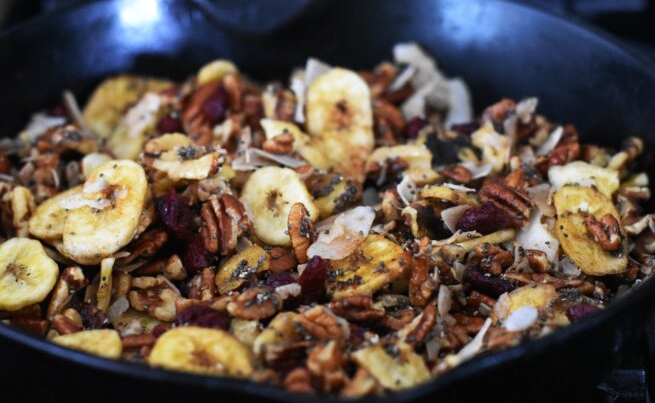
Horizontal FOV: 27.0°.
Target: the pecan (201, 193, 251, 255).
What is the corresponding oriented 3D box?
[{"bbox_3d":[-0.038,0.008,0.503,0.018,0.009,0.024,-4,71,-1],"label":"pecan"}]

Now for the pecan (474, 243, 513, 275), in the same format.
[{"bbox_3d":[0.058,0.020,0.475,0.014,0.009,0.011,15,35,23],"label":"pecan"}]

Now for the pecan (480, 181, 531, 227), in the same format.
[{"bbox_3d":[0.066,0.001,0.500,0.014,0.009,0.023,-21,42,-30],"label":"pecan"}]

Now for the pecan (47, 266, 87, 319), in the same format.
[{"bbox_3d":[-0.084,0.029,0.441,0.011,0.018,0.009,24,1,-15],"label":"pecan"}]

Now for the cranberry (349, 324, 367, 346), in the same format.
[{"bbox_3d":[0.009,0.043,0.437,0.009,0.008,0.011,0,32,1],"label":"cranberry"}]

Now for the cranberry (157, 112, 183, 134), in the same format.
[{"bbox_3d":[-0.067,-0.034,0.580,0.011,0.009,0.010,0,31,1],"label":"cranberry"}]

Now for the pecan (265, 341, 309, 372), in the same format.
[{"bbox_3d":[-0.013,0.048,0.422,0.017,0.009,0.013,-7,32,-10],"label":"pecan"}]

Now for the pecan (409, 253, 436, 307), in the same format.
[{"bbox_3d":[0.032,0.027,0.463,0.010,0.009,0.021,2,57,4],"label":"pecan"}]

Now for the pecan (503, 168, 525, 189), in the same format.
[{"bbox_3d":[0.073,-0.009,0.533,0.008,0.007,0.010,14,52,11],"label":"pecan"}]

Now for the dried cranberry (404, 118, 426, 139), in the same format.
[{"bbox_3d":[0.036,-0.030,0.554,0.011,0.009,0.012,15,35,24],"label":"dried cranberry"}]

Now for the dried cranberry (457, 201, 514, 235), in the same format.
[{"bbox_3d":[0.057,0.006,0.492,0.021,0.010,0.012,5,32,9],"label":"dried cranberry"}]

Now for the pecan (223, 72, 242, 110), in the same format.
[{"bbox_3d":[-0.038,-0.044,0.548,0.009,0.016,0.009,-12,19,7],"label":"pecan"}]

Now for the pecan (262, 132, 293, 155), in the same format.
[{"bbox_3d":[-0.020,-0.024,0.559,0.013,0.008,0.009,0,31,1],"label":"pecan"}]

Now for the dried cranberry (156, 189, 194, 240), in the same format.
[{"bbox_3d":[-0.053,0.005,0.480,0.013,0.017,0.010,-12,11,7],"label":"dried cranberry"}]

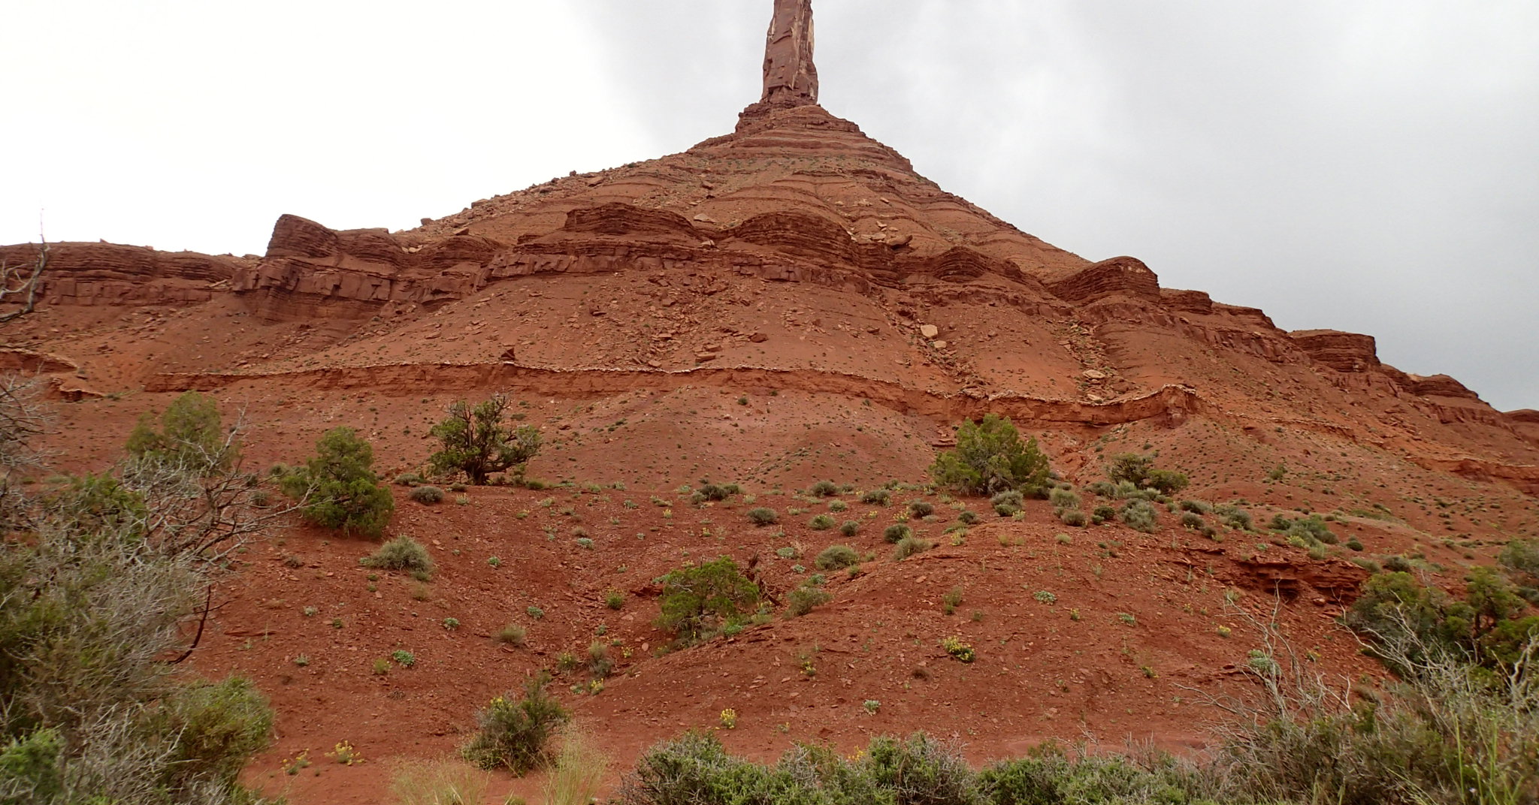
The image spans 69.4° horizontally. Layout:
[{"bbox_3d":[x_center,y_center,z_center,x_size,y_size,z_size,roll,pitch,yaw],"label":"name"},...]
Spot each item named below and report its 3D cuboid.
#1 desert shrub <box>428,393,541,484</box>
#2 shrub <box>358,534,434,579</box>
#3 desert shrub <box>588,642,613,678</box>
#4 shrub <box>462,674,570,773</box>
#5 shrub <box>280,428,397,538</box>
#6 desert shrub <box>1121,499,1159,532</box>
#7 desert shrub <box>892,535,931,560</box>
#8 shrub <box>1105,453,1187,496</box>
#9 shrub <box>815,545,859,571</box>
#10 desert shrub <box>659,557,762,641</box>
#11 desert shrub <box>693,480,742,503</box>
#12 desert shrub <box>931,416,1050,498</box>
[{"bbox_3d":[-7.675,0.974,30.000,3.051,2.385,2.593,0,-6,0],"label":"desert shrub"},{"bbox_3d":[-5.533,2.285,16.500,1.125,0.647,0.900,0,-6,0],"label":"shrub"},{"bbox_3d":[-1.702,2.599,11.200,0.267,0.345,0.253,1,-6,-8],"label":"desert shrub"},{"bbox_3d":[-1.867,2.368,8.200,0.798,0.722,0.719,0,-6,0],"label":"shrub"},{"bbox_3d":[-7.389,1.367,19.000,1.932,1.932,1.835,2,-6,-21],"label":"shrub"},{"bbox_3d":[6.986,2.135,21.000,0.727,0.646,0.654,0,-6,0],"label":"desert shrub"},{"bbox_3d":[2.170,2.225,17.000,0.607,0.378,0.546,0,-6,0],"label":"desert shrub"},{"bbox_3d":[9.819,1.882,29.000,2.102,1.138,1.471,0,-6,0],"label":"shrub"},{"bbox_3d":[1.000,2.311,16.500,0.660,0.385,0.594,0,-6,0],"label":"shrub"},{"bbox_3d":[-0.792,2.572,14.500,1.380,1.114,1.270,0,-6,-3],"label":"desert shrub"},{"bbox_3d":[-1.059,1.801,22.500,0.974,0.462,0.828,0,-6,-3],"label":"desert shrub"},{"bbox_3d":[5.048,1.228,25.500,2.731,1.876,2.512,-1,-6,11],"label":"desert shrub"}]

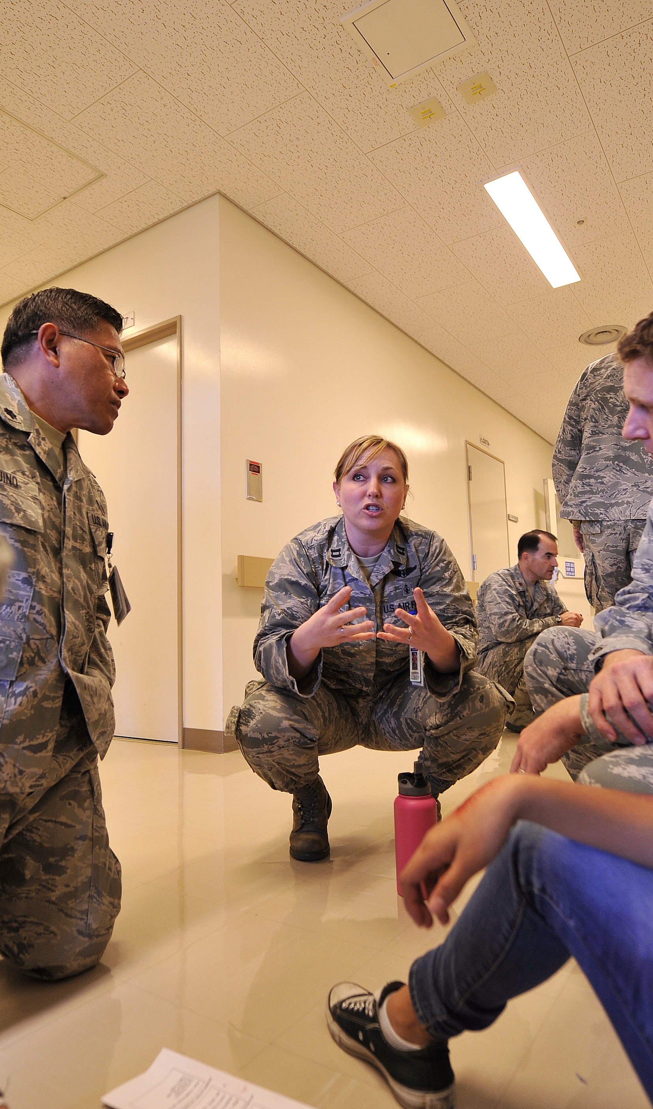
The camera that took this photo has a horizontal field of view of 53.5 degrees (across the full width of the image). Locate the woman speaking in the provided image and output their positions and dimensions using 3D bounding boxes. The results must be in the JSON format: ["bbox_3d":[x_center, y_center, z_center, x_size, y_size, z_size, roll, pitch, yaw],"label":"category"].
[{"bbox_3d":[0.120,0.257,1.820,0.740,1.080,0.600,-1,-5,-2],"label":"woman speaking"}]

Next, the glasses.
[{"bbox_3d":[-0.453,-0.368,1.170,0.145,0.045,0.138,10,-11,-37],"label":"glasses"}]

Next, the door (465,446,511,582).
[{"bbox_3d":[1.567,0.099,6.115,0.080,2.120,0.940,-5,-6,34],"label":"door"}]

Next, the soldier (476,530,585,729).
[{"bbox_3d":[1.085,0.394,3.430,0.680,1.060,0.550,-6,-7,39],"label":"soldier"}]

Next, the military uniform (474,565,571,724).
[{"bbox_3d":[1.070,0.475,3.440,0.620,0.840,0.520,-6,-7,39],"label":"military uniform"}]

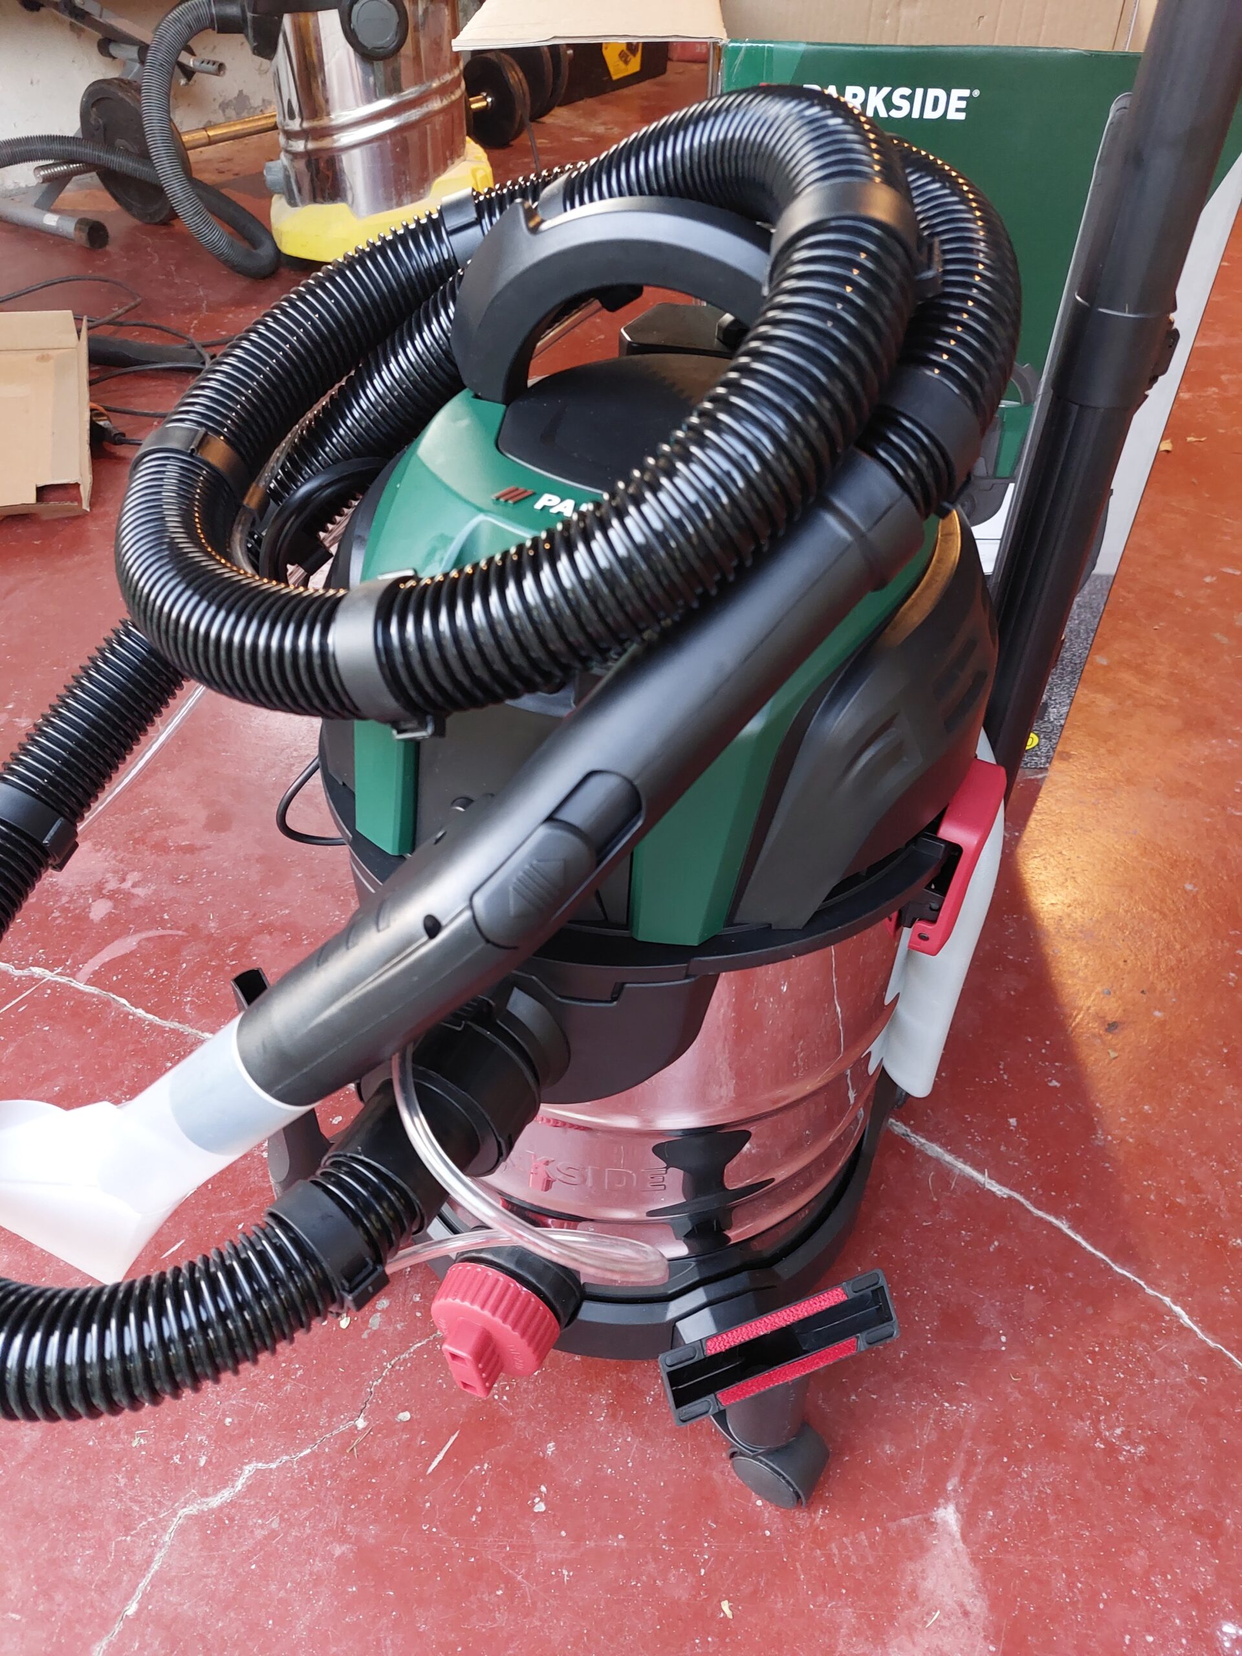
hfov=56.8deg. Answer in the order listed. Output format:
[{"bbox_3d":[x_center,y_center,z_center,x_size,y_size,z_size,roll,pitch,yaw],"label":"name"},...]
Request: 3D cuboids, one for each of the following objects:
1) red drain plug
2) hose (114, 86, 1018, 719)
[{"bbox_3d":[-0.068,0.251,0.568,0.064,0.064,0.036,17,46,17],"label":"red drain plug"},{"bbox_3d":[-0.017,-0.210,0.506,0.410,0.205,0.395,0,43,0],"label":"hose"}]

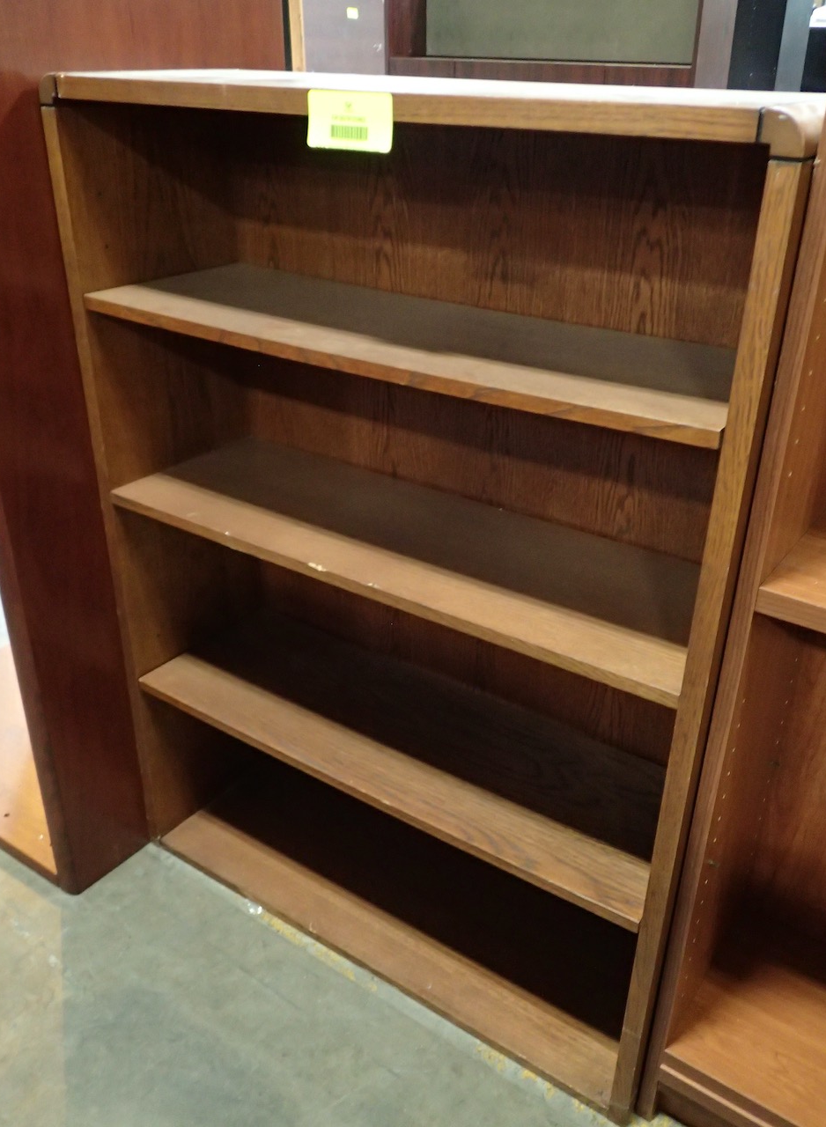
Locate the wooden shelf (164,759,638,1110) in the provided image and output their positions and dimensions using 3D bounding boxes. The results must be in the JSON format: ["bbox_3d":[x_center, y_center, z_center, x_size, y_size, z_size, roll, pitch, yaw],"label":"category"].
[{"bbox_3d":[-0.009,0.564,1.632,0.860,0.019,0.289,18,33,30],"label":"wooden shelf"}]

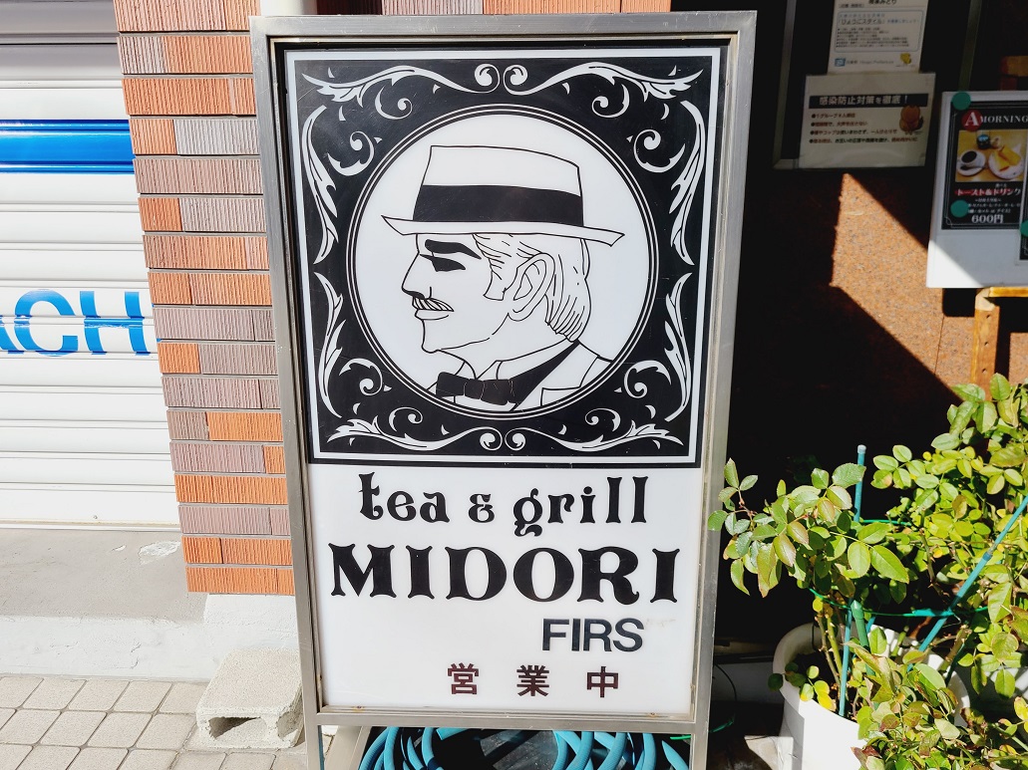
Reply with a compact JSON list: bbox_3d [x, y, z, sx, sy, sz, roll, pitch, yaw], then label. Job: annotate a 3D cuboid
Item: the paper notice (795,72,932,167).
[{"bbox_3d":[0.841,-0.628,1.843,0.298,0.211,0.005,0,15,3],"label":"paper notice"}]

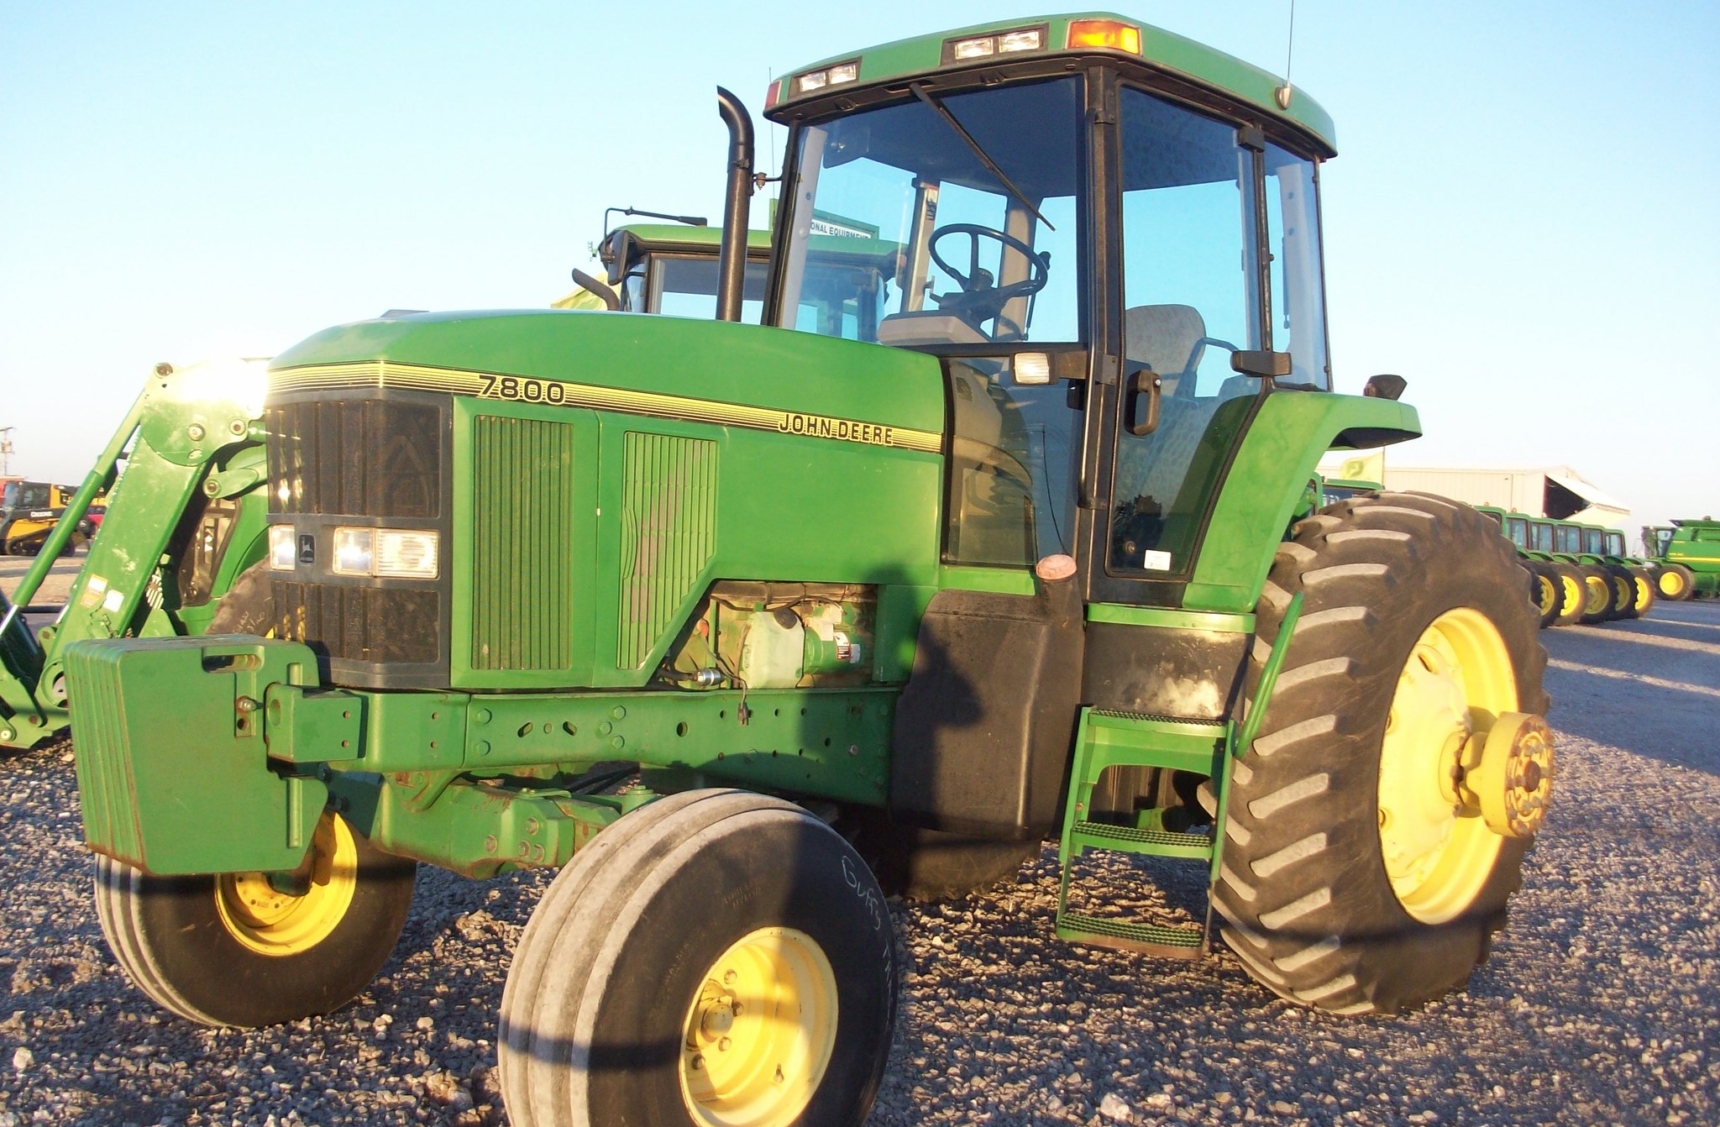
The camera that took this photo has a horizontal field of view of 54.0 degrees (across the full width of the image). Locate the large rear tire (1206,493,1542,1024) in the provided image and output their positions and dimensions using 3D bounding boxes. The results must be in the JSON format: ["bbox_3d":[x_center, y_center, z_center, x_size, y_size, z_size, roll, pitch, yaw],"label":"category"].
[{"bbox_3d":[1.769,0.621,5.593,0.460,1.710,1.750,3,2,43],"label":"large rear tire"}]

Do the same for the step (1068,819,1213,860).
[{"bbox_3d":[0.863,0.829,5.088,0.420,0.045,0.150,3,1,30],"label":"step"}]

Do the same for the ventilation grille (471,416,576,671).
[{"bbox_3d":[-0.808,-0.041,4.045,0.030,0.603,0.301,3,2,43],"label":"ventilation grille"}]

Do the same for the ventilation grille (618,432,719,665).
[{"bbox_3d":[-0.498,-0.030,4.374,0.030,0.603,0.319,3,2,43],"label":"ventilation grille"}]

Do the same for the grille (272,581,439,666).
[{"bbox_3d":[-1.278,0.129,4.083,0.720,0.193,0.140,3,2,43],"label":"grille"}]

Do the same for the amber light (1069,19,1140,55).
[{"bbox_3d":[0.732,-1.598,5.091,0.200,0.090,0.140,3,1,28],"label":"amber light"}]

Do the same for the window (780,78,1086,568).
[{"bbox_3d":[0.204,-0.765,5.599,1.260,1.500,0.080,3,2,43],"label":"window"}]

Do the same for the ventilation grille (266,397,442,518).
[{"bbox_3d":[-1.264,-0.254,4.075,0.720,0.274,0.140,3,2,43],"label":"ventilation grille"}]

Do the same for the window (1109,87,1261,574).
[{"bbox_3d":[1.062,-0.713,5.489,0.740,1.500,0.060,1,2,-44],"label":"window"}]

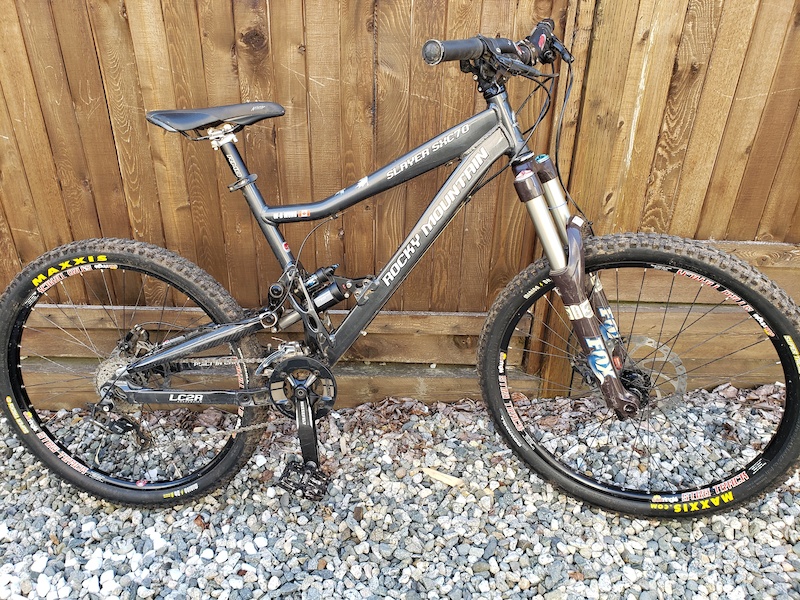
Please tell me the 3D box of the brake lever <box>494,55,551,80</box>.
[{"bbox_3d":[0.195,-0.373,0.965,0.092,0.023,0.035,17,25,-16],"label":"brake lever"}]

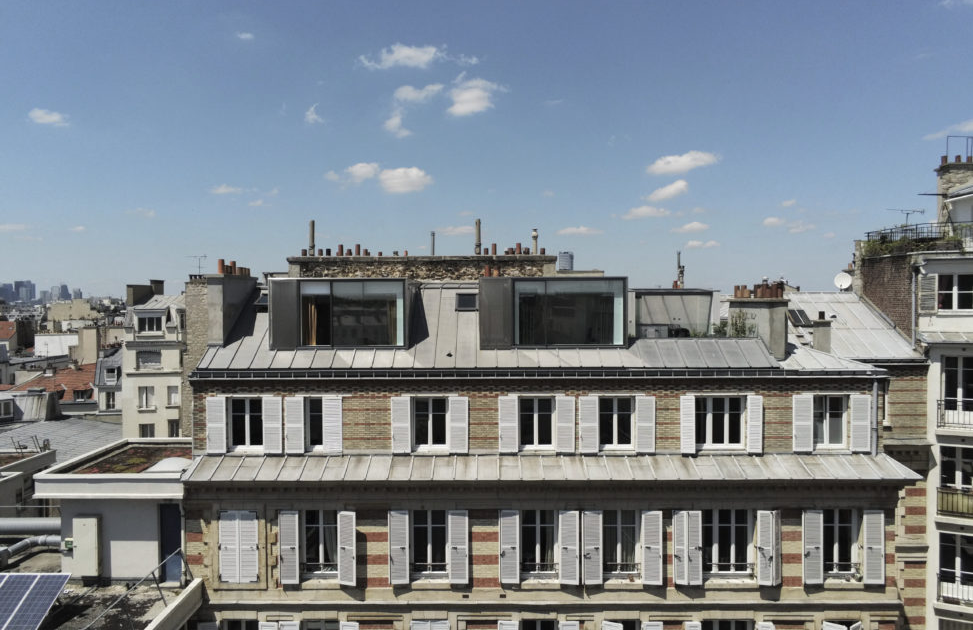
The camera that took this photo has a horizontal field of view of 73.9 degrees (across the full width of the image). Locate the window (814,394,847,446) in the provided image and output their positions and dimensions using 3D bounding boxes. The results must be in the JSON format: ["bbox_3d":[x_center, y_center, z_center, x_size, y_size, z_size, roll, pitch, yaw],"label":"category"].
[{"bbox_3d":[10.021,3.121,18.995,1.147,1.549,0.100,0,1,0],"label":"window"}]

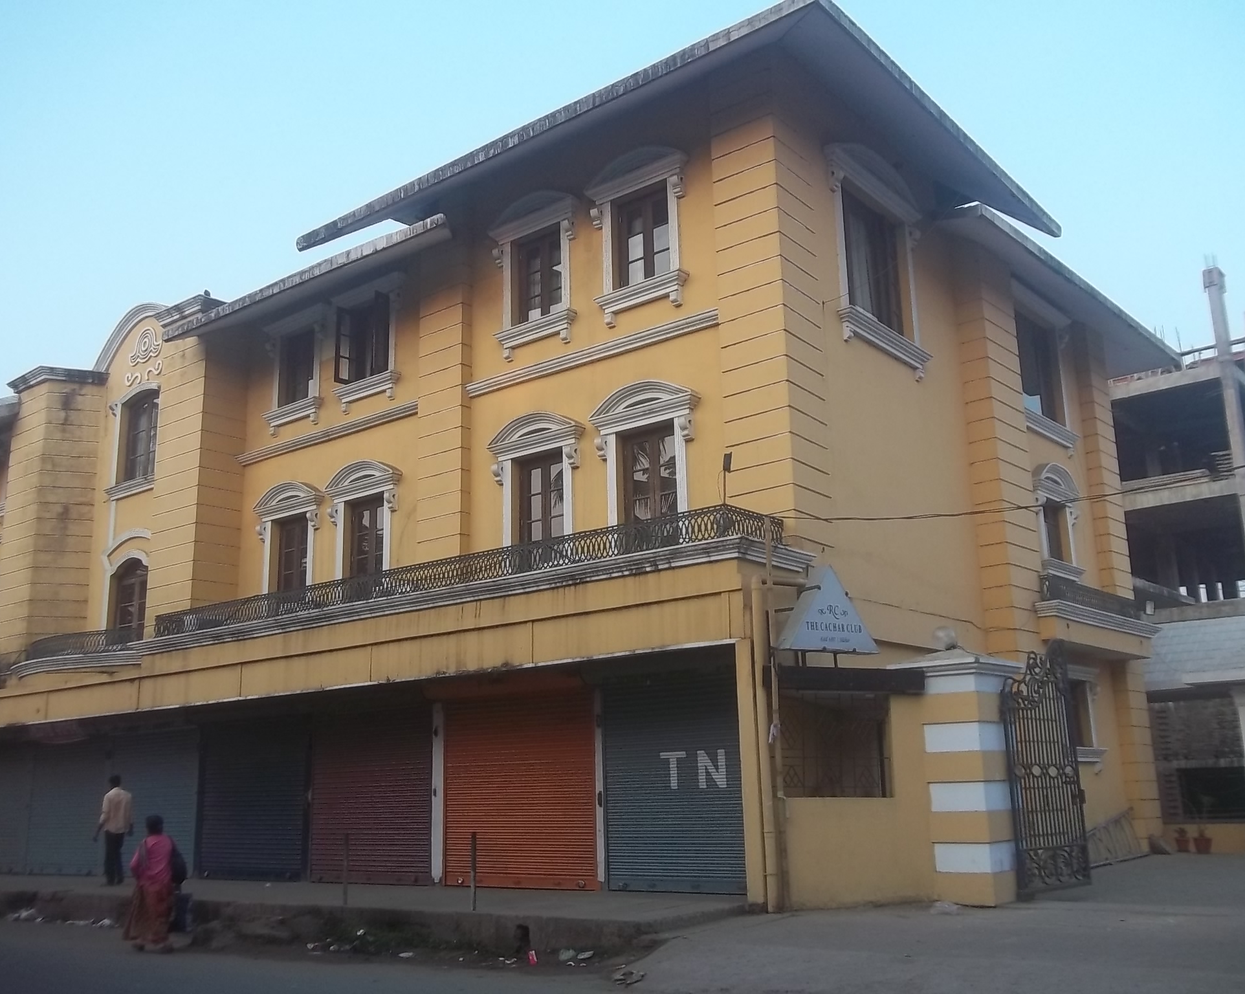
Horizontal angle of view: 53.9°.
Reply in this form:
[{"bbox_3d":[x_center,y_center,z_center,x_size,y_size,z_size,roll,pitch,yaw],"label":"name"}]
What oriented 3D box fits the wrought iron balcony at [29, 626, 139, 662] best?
[{"bbox_3d":[-10.657,2.905,23.422,4.625,0.413,0.675,-12,-17,38],"label":"wrought iron balcony"}]

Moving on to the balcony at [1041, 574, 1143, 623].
[{"bbox_3d":[7.999,1.867,21.147,0.400,0.450,4.500,-12,-17,38],"label":"balcony"}]

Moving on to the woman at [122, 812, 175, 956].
[{"bbox_3d":[-5.485,4.499,14.381,0.580,1.500,0.450,8,-17,-35],"label":"woman"}]

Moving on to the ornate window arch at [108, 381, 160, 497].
[{"bbox_3d":[-9.992,-1.176,25.387,2.375,2.350,0.313,-12,-17,38],"label":"ornate window arch"}]

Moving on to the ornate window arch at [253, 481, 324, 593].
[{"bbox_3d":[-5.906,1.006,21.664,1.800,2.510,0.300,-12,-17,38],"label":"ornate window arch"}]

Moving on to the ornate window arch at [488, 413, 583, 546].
[{"bbox_3d":[-1.256,0.072,17.737,1.780,2.600,0.300,-12,-17,38],"label":"ornate window arch"}]

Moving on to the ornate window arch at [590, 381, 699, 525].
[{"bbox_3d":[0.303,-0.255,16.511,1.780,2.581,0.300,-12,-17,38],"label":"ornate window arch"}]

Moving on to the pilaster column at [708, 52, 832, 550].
[{"bbox_3d":[1.929,-2.459,16.061,0.950,6.775,0.925,-12,-17,38],"label":"pilaster column"}]

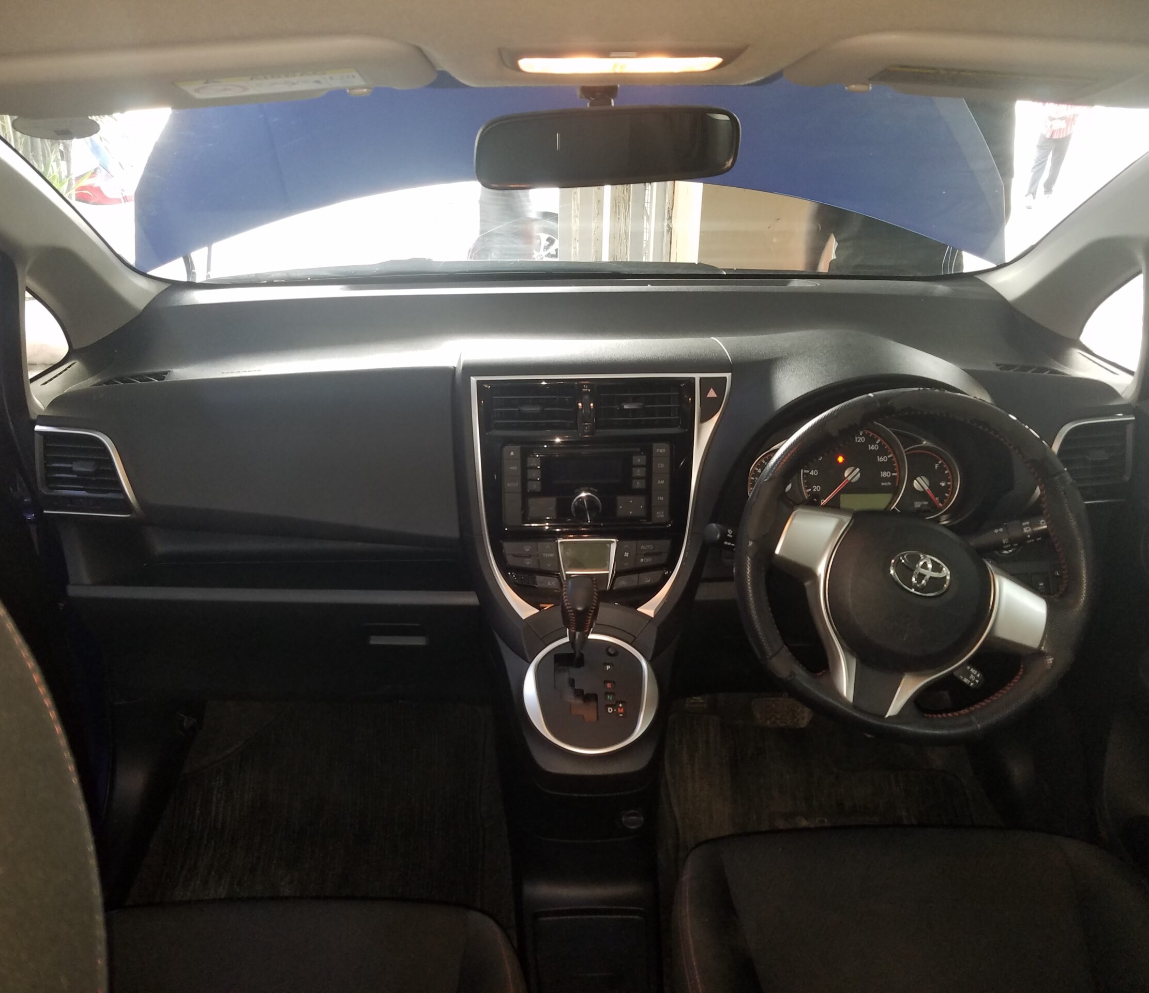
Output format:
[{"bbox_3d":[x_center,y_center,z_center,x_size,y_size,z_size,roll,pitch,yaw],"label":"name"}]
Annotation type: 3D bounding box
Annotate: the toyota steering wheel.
[{"bbox_3d":[0.353,0.072,1.060,0.370,0.370,0.120,0,-4,-1],"label":"toyota steering wheel"}]

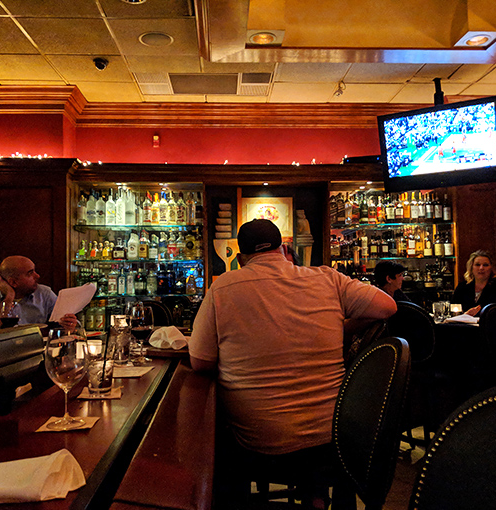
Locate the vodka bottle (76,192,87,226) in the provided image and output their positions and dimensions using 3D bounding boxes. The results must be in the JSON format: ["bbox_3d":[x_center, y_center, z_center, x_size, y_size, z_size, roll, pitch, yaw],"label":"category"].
[{"bbox_3d":[-1.578,-0.445,5.041,0.086,0.320,0.086,0,-2,-2],"label":"vodka bottle"}]

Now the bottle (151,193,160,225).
[{"bbox_3d":[-0.883,-0.442,5.076,0.081,0.306,0.081,0,-2,-2],"label":"bottle"}]

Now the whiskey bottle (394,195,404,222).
[{"bbox_3d":[1.504,-0.457,5.267,0.085,0.285,0.083,-1,-1,-3],"label":"whiskey bottle"}]

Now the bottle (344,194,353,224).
[{"bbox_3d":[0.984,-0.452,5.169,0.078,0.309,0.078,0,-2,-2],"label":"bottle"}]

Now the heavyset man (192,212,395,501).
[{"bbox_3d":[0.190,0.515,2.300,0.820,1.320,0.700,0,-2,-3],"label":"heavyset man"}]

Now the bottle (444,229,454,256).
[{"bbox_3d":[1.974,-0.108,5.210,0.085,0.265,0.082,-1,-2,-2],"label":"bottle"}]

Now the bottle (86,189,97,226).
[{"bbox_3d":[-1.505,-0.457,5.100,0.086,0.343,0.086,-1,-2,-2],"label":"bottle"}]

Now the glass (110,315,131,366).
[{"bbox_3d":[-0.514,0.345,2.155,0.083,0.187,0.083,0,-2,-3],"label":"glass"}]

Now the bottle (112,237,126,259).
[{"bbox_3d":[-1.234,-0.055,5.102,0.120,0.218,0.085,-1,-1,-3],"label":"bottle"}]

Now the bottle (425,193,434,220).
[{"bbox_3d":[1.785,-0.467,5.210,0.080,0.295,0.080,-1,-2,-2],"label":"bottle"}]

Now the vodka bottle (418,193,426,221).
[{"bbox_3d":[1.707,-0.467,5.210,0.080,0.295,0.080,-1,-2,-2],"label":"vodka bottle"}]

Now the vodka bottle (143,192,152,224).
[{"bbox_3d":[-0.958,-0.449,5.072,0.083,0.320,0.083,0,-2,-2],"label":"vodka bottle"}]

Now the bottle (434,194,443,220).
[{"bbox_3d":[1.873,-0.457,5.210,0.080,0.285,0.080,-1,-2,-2],"label":"bottle"}]

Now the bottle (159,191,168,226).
[{"bbox_3d":[-0.826,-0.453,5.200,0.086,0.310,0.086,0,-2,-3],"label":"bottle"}]

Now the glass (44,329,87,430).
[{"bbox_3d":[-0.431,0.291,1.262,0.101,0.218,0.101,0,-2,-3],"label":"glass"}]

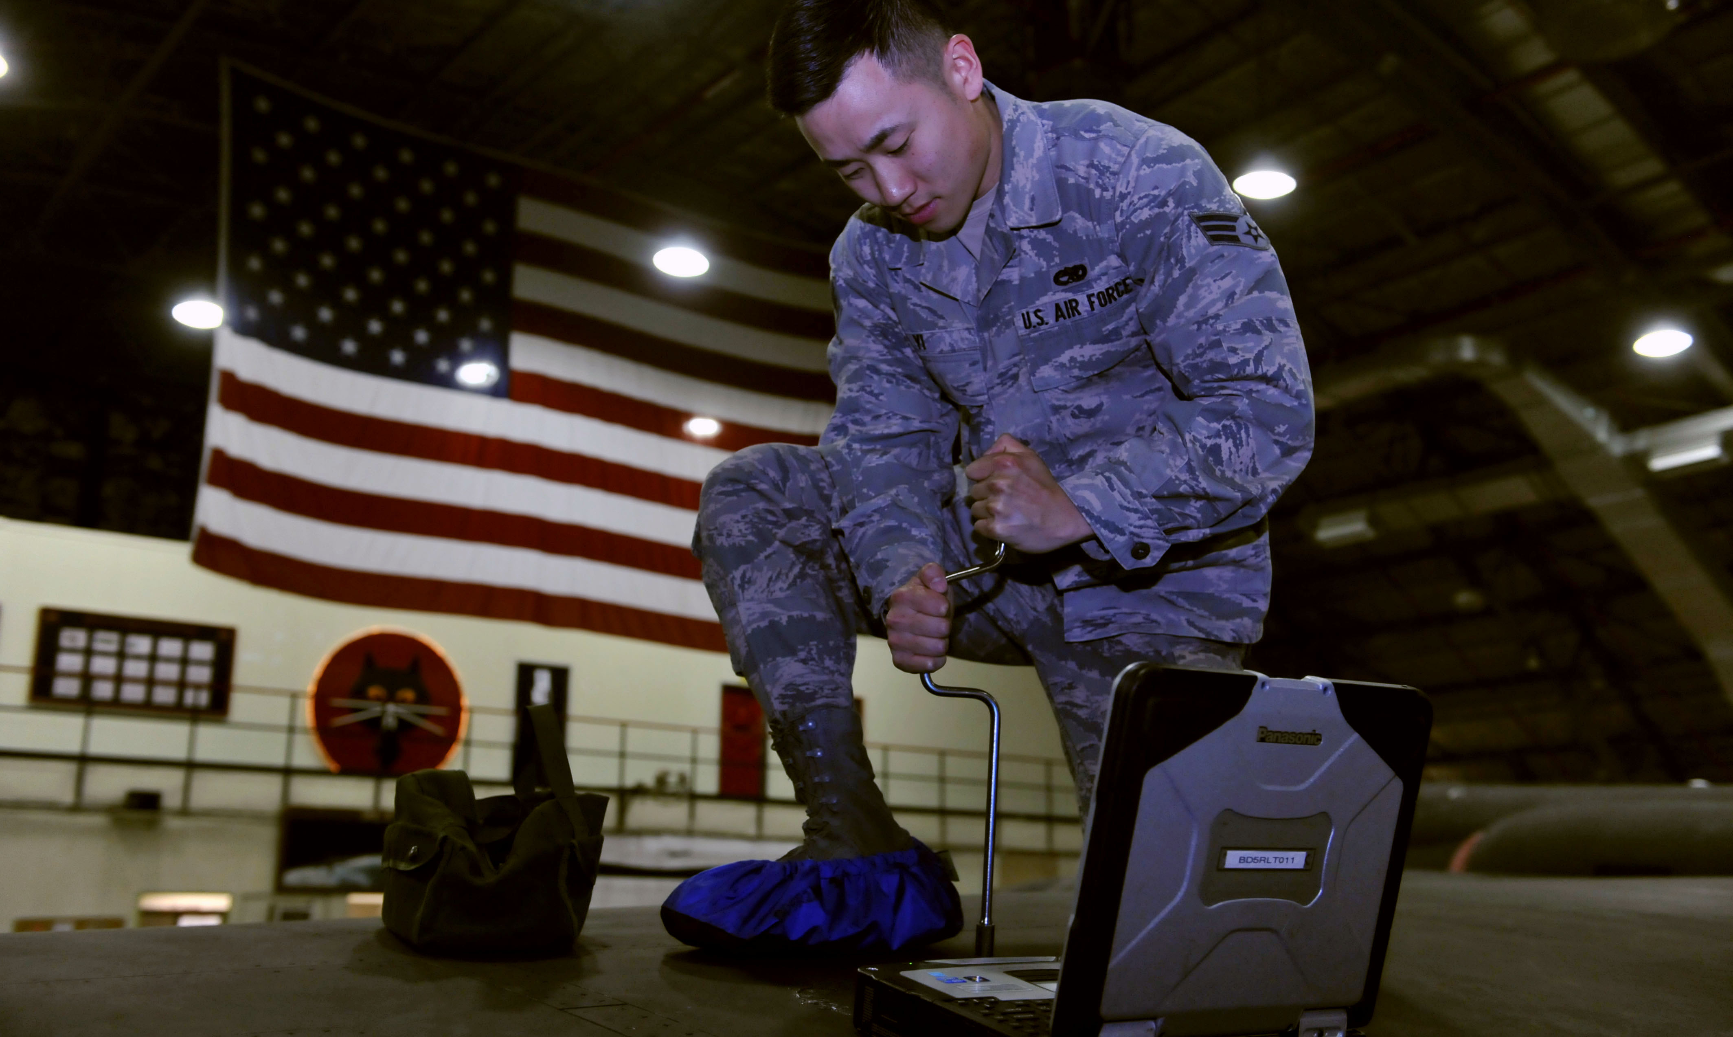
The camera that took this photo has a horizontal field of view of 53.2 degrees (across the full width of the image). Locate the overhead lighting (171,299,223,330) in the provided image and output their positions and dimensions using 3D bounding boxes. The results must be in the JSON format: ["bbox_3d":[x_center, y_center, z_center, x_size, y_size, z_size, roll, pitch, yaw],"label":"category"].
[{"bbox_3d":[-7.846,-2.446,20.410,0.620,0.260,0.620,0,-14,0],"label":"overhead lighting"}]

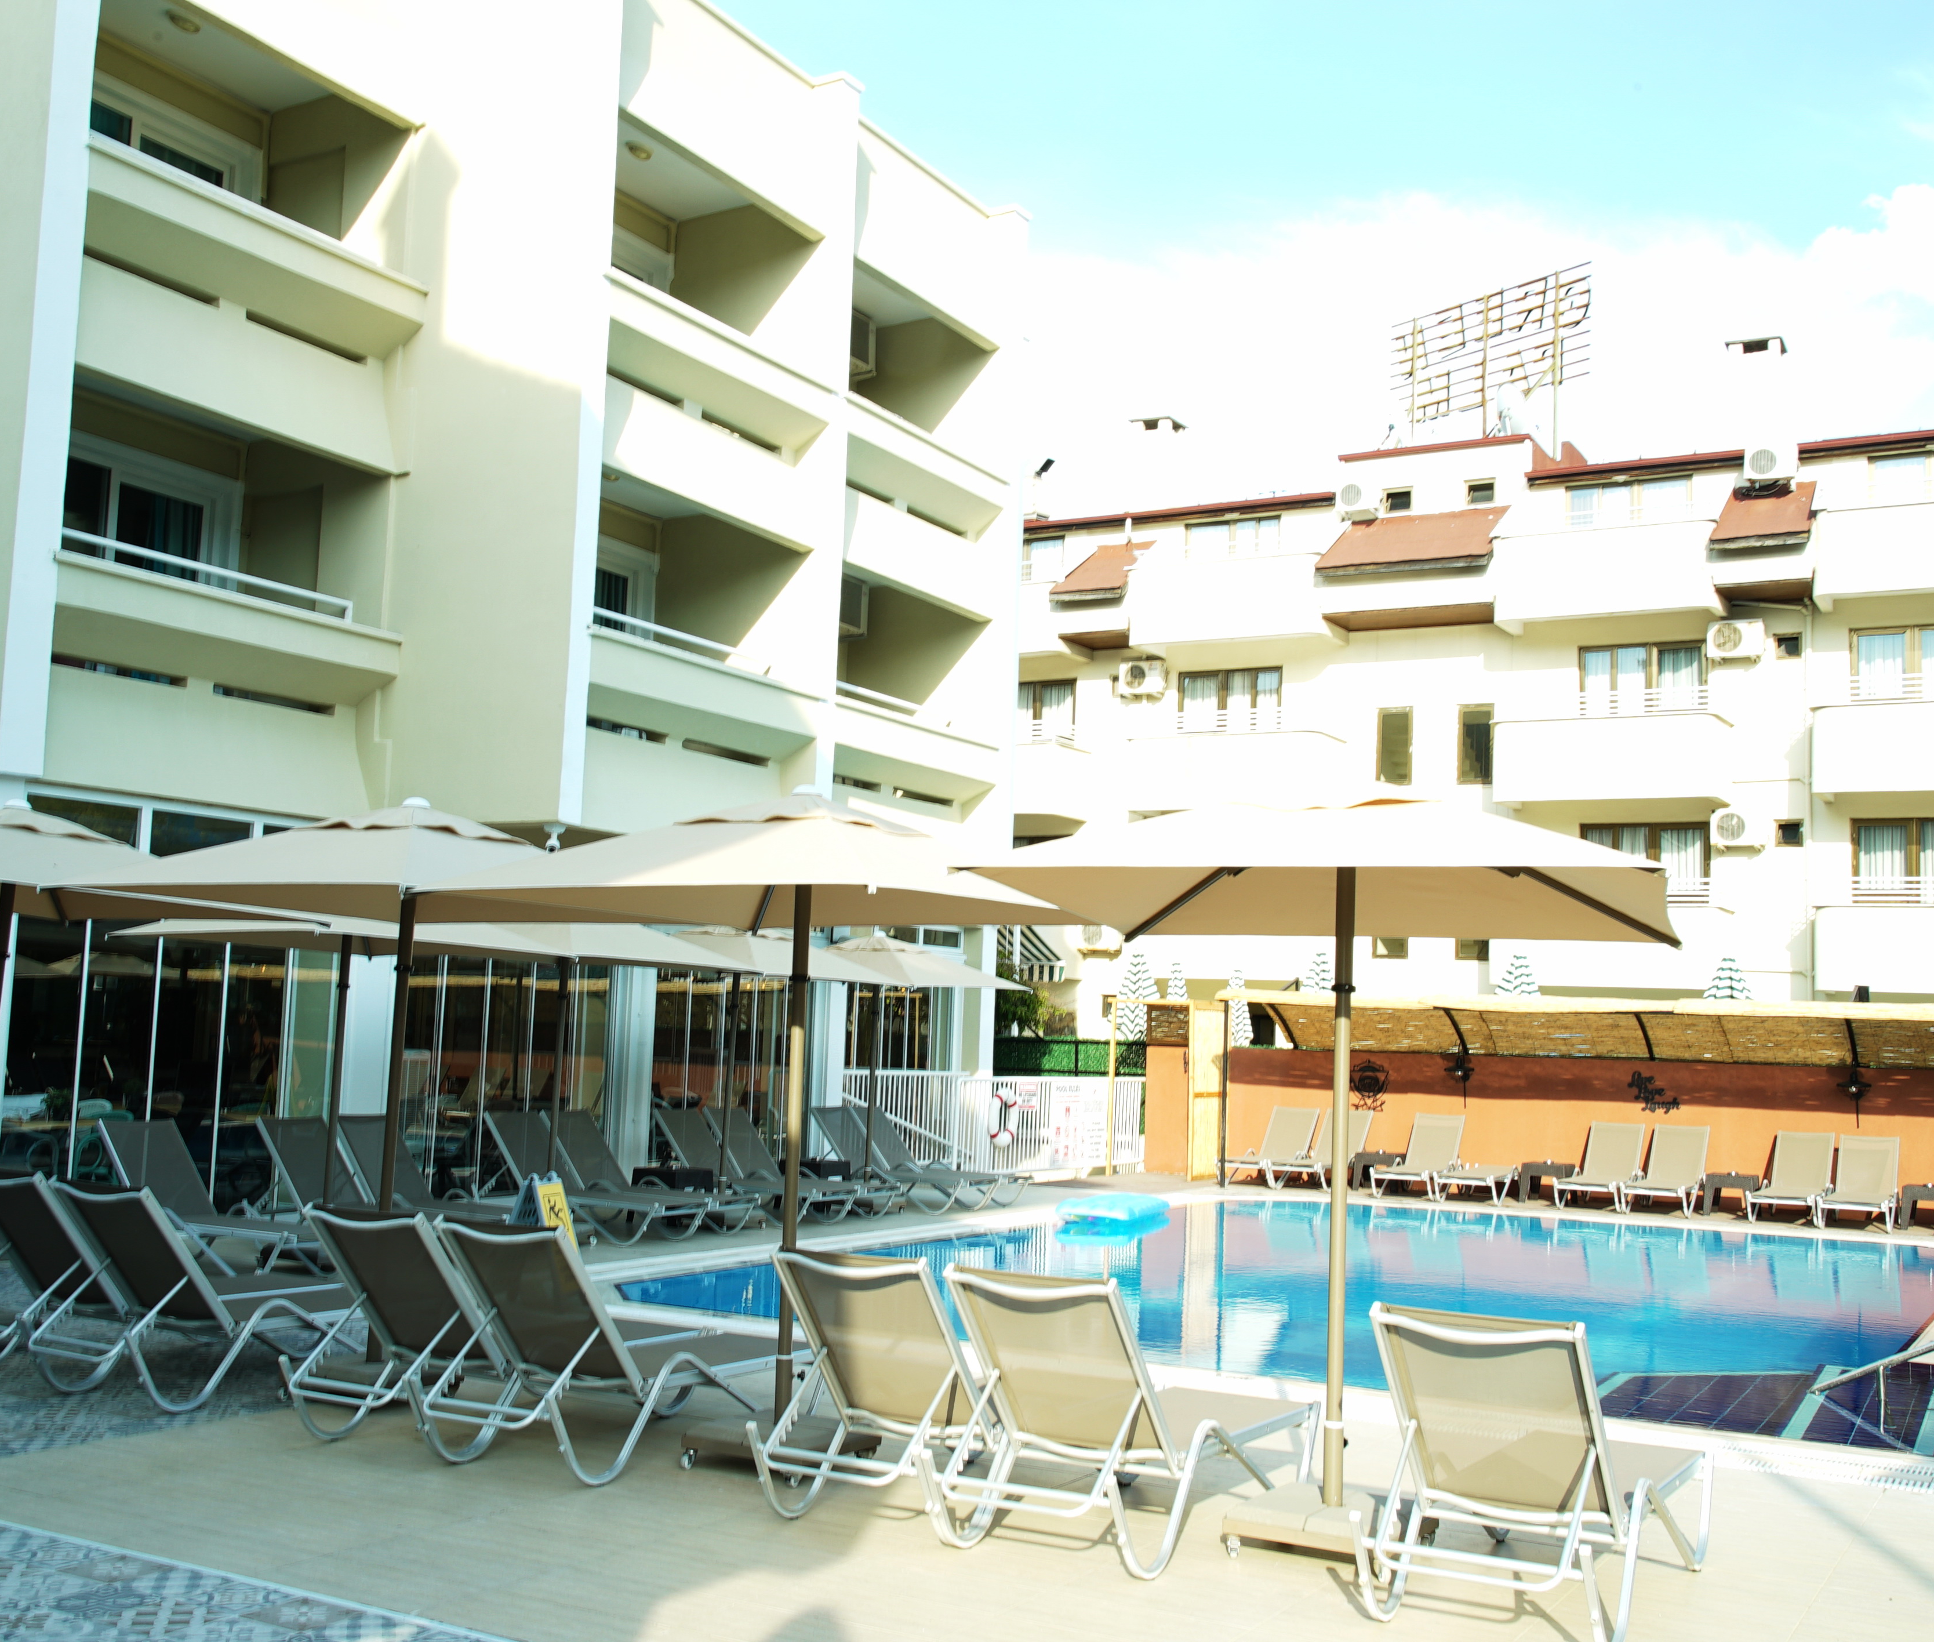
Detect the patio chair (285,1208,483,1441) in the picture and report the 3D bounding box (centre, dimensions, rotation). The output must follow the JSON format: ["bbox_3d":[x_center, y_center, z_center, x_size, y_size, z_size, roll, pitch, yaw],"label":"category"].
[{"bbox_3d":[-1.789,1.909,7.750,0.634,0.866,1.651,-1,-7,28],"label":"patio chair"}]

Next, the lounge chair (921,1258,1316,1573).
[{"bbox_3d":[0.578,1.841,6.456,0.634,0.873,1.643,-2,-7,30],"label":"lounge chair"}]

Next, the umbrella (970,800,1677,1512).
[{"bbox_3d":[1.249,1.129,6.620,2.090,2.450,2.090,-1,-7,22],"label":"umbrella"}]

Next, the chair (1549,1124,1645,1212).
[{"bbox_3d":[6.960,3.772,21.679,0.652,0.883,1.684,-2,-7,30],"label":"chair"}]

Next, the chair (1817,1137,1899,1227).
[{"bbox_3d":[9.135,3.685,20.202,0.652,0.883,1.684,-2,-7,30],"label":"chair"}]

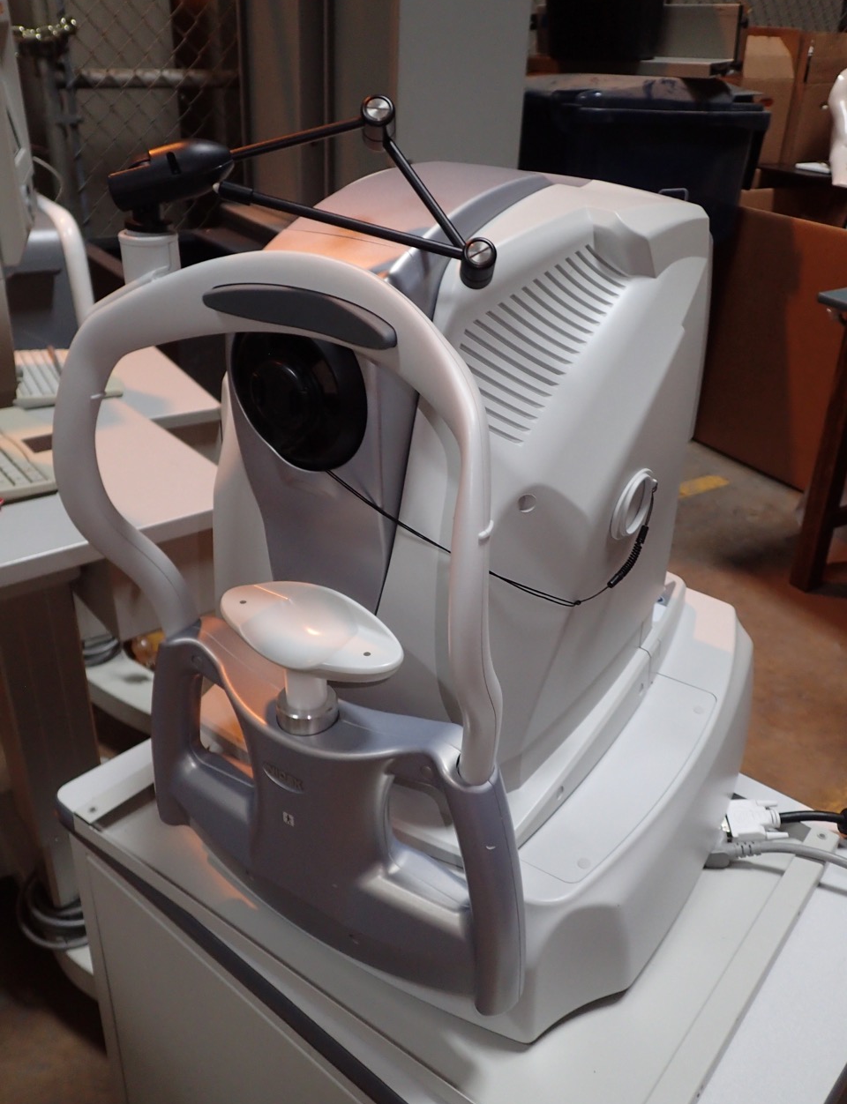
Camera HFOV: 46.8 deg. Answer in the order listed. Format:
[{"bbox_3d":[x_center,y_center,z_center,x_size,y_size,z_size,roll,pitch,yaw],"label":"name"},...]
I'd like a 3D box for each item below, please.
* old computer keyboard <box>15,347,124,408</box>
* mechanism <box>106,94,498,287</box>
[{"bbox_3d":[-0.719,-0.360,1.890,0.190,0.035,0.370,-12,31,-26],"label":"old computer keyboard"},{"bbox_3d":[-0.068,-0.204,0.553,0.222,0.103,0.065,2,27,0],"label":"mechanism"}]

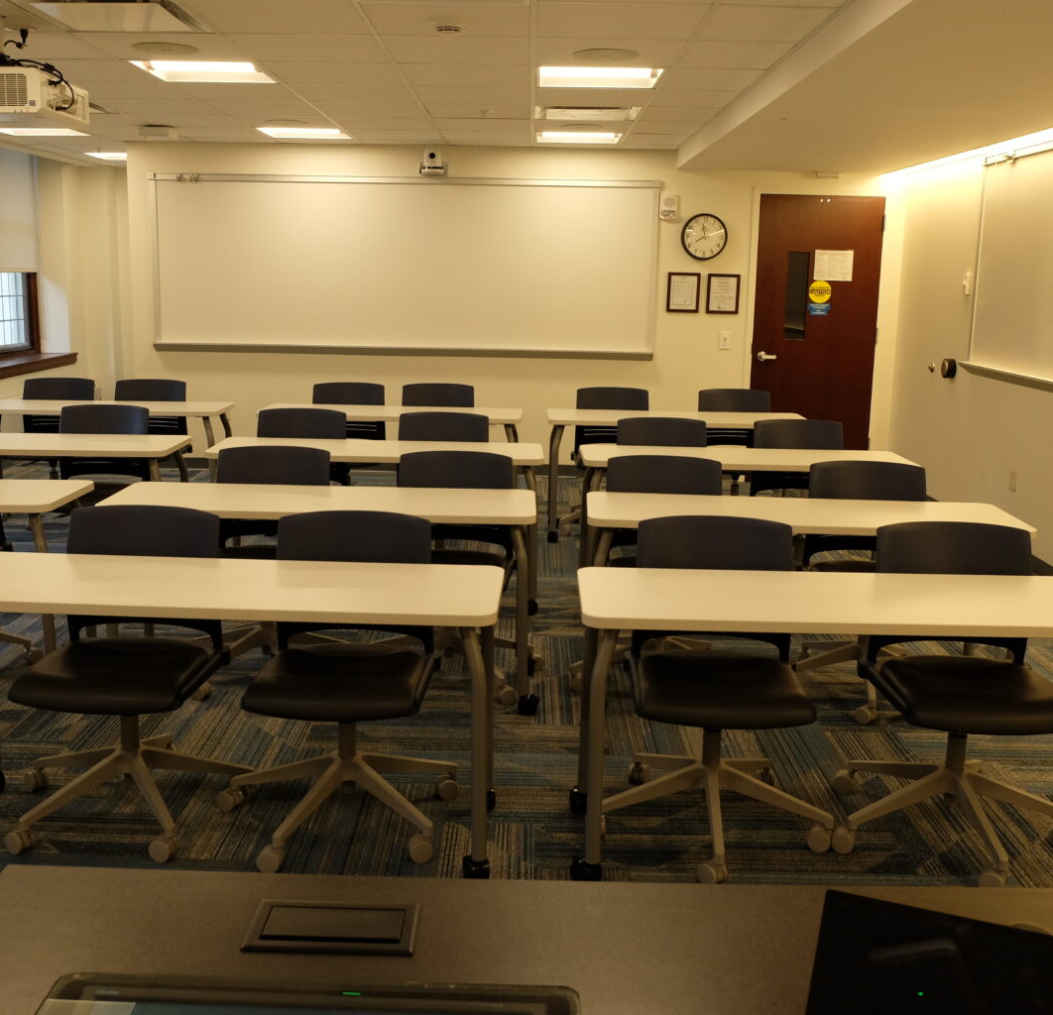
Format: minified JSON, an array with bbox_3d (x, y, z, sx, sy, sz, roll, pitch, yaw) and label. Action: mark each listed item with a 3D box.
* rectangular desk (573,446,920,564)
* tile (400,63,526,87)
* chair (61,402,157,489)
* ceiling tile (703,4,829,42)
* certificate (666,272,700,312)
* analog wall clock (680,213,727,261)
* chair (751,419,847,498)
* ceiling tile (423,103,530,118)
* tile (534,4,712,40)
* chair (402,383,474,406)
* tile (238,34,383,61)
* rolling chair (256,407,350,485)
[{"bbox_3d":[1.008,0.118,5.369,1.520,0.724,0.495,1,12,0],"label":"rectangular desk"},{"bbox_3d":[-0.273,-2.029,5.338,0.605,0.020,0.605,1,12,0],"label":"tile"},{"bbox_3d":[-2.142,-0.052,5.621,0.660,0.855,0.660,1,12,-1],"label":"chair"},{"bbox_3d":[0.842,-1.748,4.136,0.421,0.020,0.610,1,12,0],"label":"ceiling tile"},{"bbox_3d":[1.181,-1.608,8.563,0.242,0.292,0.020,1,12,0],"label":"certificate"},{"bbox_3d":[1.320,-2.004,8.470,0.347,0.347,0.050,1,12,0],"label":"analog wall clock"},{"bbox_3d":[1.356,0.021,5.562,0.640,0.850,0.620,1,12,0],"label":"chair"},{"bbox_3d":[-0.266,-2.276,6.539,0.605,0.020,0.605,1,12,0],"label":"ceiling tile"},{"bbox_3d":[0.327,-1.758,4.138,0.610,0.020,0.610,1,12,0],"label":"tile"},{"bbox_3d":[-0.561,-0.308,7.016,0.660,0.855,0.660,1,12,0],"label":"chair"},{"bbox_3d":[-0.888,-1.904,4.740,0.610,0.020,0.610,1,12,0],"label":"tile"},{"bbox_3d":[-1.155,-0.039,5.609,0.640,0.850,0.620,2,12,4],"label":"rolling chair"}]

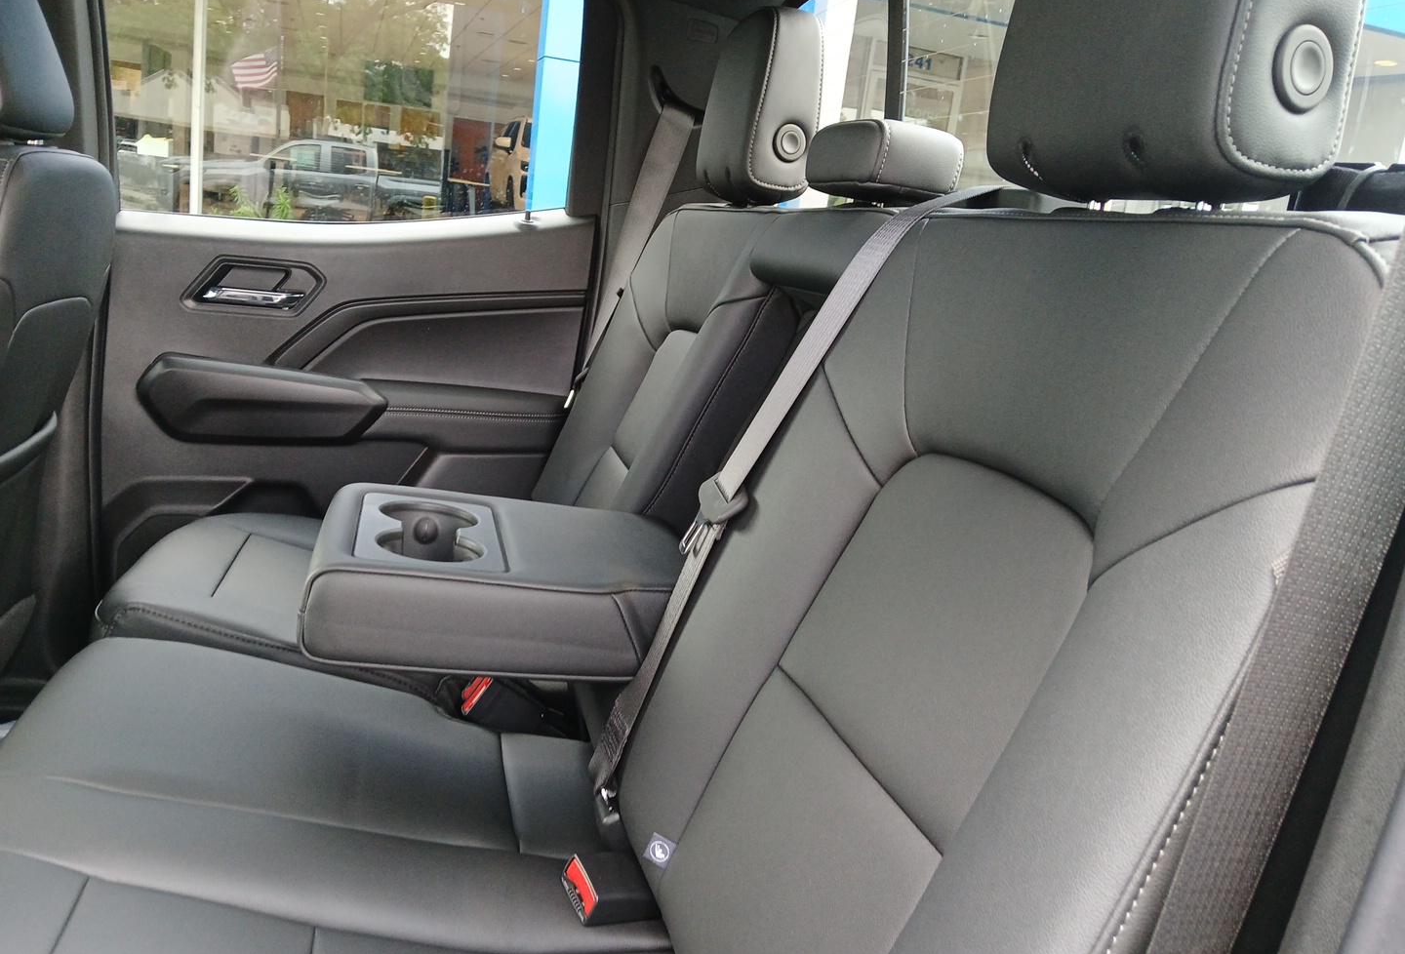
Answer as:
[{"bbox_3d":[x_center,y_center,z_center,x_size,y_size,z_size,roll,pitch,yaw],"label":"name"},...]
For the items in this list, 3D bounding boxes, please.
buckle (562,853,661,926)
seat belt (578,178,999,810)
[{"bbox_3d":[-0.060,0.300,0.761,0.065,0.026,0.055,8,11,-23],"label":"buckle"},{"bbox_3d":[0.052,0.025,0.818,0.100,0.572,0.090,22,10,-20],"label":"seat belt"}]

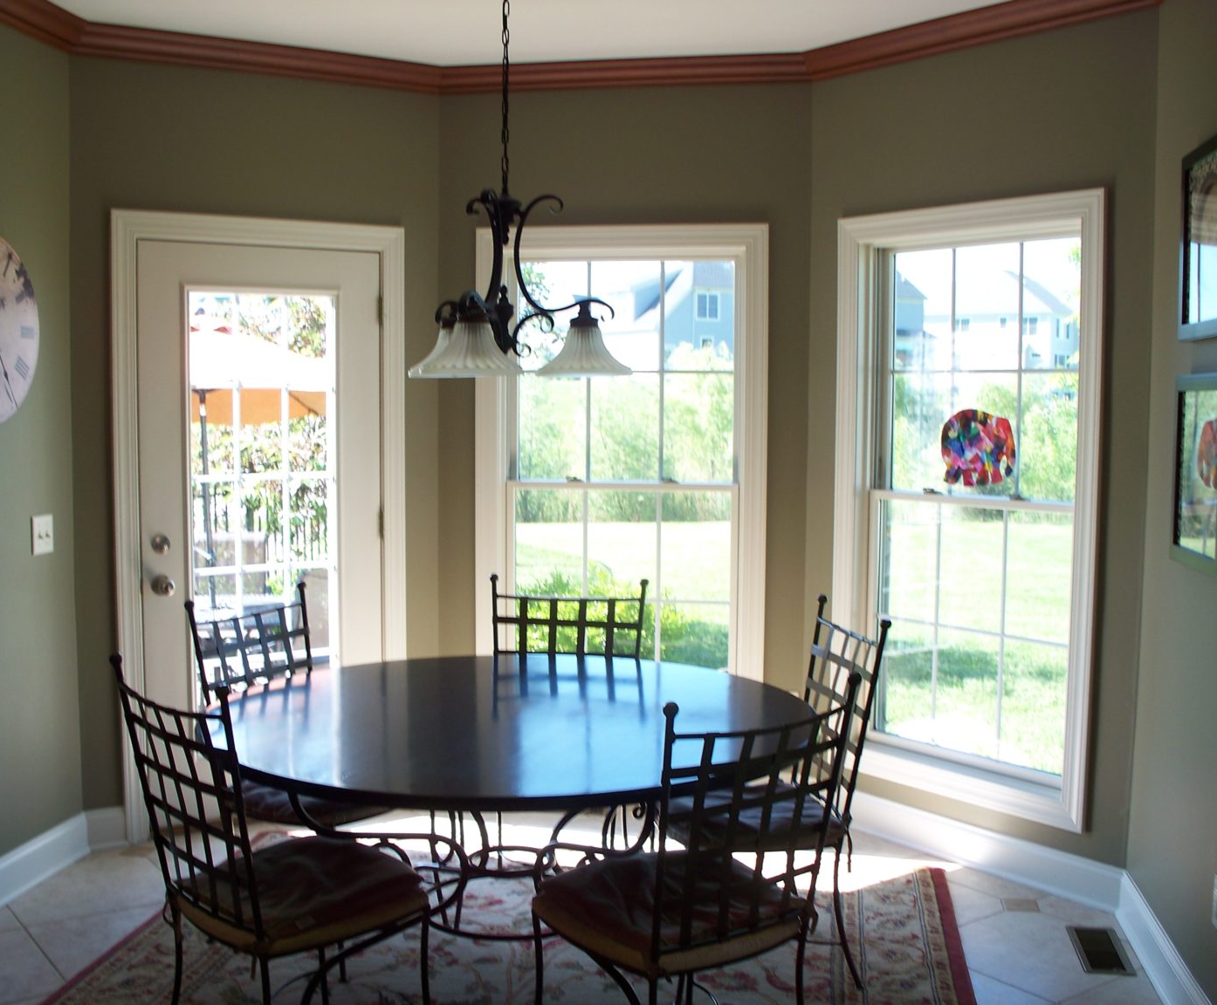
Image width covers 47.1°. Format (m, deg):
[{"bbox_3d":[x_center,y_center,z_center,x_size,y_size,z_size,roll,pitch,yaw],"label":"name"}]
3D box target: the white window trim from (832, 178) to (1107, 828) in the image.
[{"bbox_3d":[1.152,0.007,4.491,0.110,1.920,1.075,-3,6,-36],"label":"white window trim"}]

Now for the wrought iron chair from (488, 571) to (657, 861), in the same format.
[{"bbox_3d":[-0.164,0.732,4.090,0.480,0.966,0.540,1,5,10],"label":"wrought iron chair"}]

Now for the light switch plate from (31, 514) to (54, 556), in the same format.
[{"bbox_3d":[-1.745,0.100,4.307,0.012,0.119,0.118,1,5,10],"label":"light switch plate"}]

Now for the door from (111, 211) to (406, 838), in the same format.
[{"bbox_3d":[-1.213,0.076,4.885,1.065,2.130,0.100,-3,6,-35],"label":"door"}]

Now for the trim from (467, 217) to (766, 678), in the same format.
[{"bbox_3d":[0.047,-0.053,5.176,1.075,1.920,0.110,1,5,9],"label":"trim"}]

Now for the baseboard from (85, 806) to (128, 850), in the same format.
[{"bbox_3d":[-1.655,1.077,4.606,0.140,0.135,0.018,-3,6,-35],"label":"baseboard"}]

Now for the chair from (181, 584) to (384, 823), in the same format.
[{"bbox_3d":[-0.811,0.745,3.836,0.540,0.966,0.480,3,6,33],"label":"chair"}]

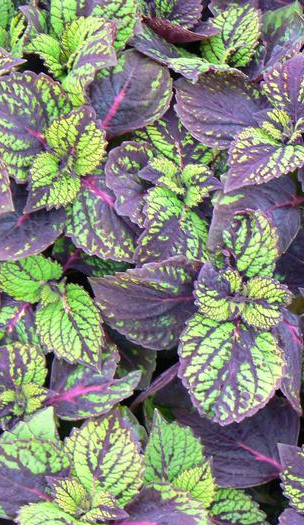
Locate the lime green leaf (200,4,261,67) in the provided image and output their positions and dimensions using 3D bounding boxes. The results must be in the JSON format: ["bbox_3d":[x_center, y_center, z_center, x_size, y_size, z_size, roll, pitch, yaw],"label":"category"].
[{"bbox_3d":[0.048,-0.137,1.596,0.036,0.009,0.048,17,57,8],"label":"lime green leaf"}]

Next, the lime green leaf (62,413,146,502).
[{"bbox_3d":[-0.026,0.110,1.521,0.048,0.012,0.052,16,66,4],"label":"lime green leaf"}]

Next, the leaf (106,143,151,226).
[{"bbox_3d":[-0.014,-0.050,1.682,0.042,0.022,0.050,6,59,-3],"label":"leaf"}]

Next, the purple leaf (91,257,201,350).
[{"bbox_3d":[-0.002,0.024,1.639,0.072,0.020,0.055,7,70,9],"label":"purple leaf"}]

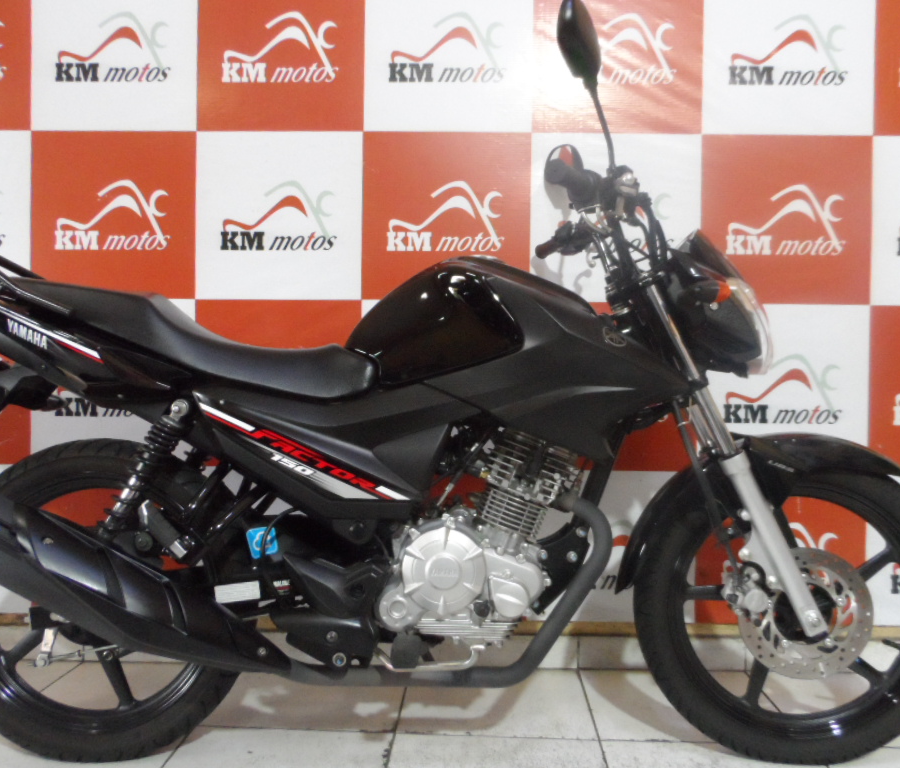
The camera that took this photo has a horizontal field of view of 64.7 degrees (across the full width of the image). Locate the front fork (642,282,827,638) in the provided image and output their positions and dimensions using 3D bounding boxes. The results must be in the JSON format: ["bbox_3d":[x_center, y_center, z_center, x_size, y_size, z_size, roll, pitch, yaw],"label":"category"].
[{"bbox_3d":[0.515,0.136,1.369,0.080,0.720,0.235,-26,-2,2],"label":"front fork"}]

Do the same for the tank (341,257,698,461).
[{"bbox_3d":[0.121,-0.055,1.377,0.625,0.375,0.350,1,-2,0],"label":"tank"}]

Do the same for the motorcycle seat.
[{"bbox_3d":[-0.475,-0.081,1.376,0.685,0.225,0.260,1,-2,0],"label":"motorcycle seat"}]

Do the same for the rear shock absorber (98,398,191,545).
[{"bbox_3d":[-0.541,0.164,1.242,0.067,0.320,0.067,27,-2,1],"label":"rear shock absorber"}]

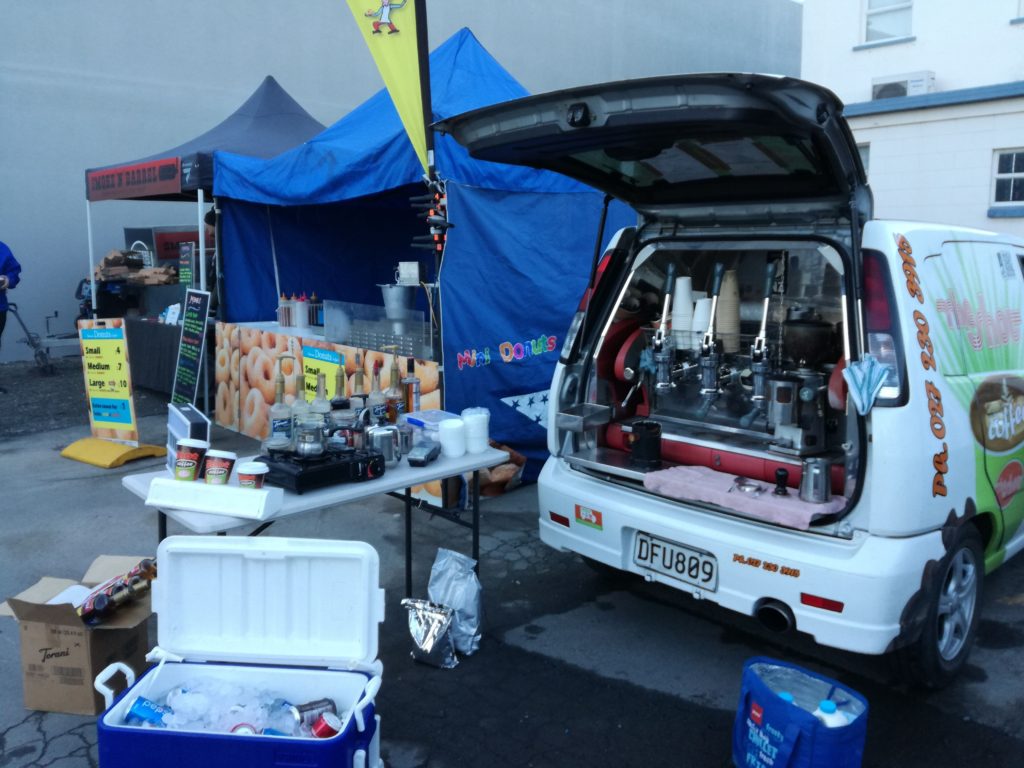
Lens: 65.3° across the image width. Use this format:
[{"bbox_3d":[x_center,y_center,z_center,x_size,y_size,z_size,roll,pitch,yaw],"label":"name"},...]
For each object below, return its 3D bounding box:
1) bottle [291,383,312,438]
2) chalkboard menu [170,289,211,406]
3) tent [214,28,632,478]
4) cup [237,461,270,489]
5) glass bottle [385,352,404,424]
[{"bbox_3d":[-0.816,0.116,3.103,0.079,0.300,0.079,-8,13,-42],"label":"bottle"},{"bbox_3d":[-2.866,-0.252,7.125,0.050,1.170,0.530,8,2,-44],"label":"chalkboard menu"},{"bbox_3d":[-0.327,-1.197,6.608,3.050,3.220,3.100,-8,13,-42],"label":"tent"},{"bbox_3d":[-0.754,0.292,2.312,0.094,0.107,0.094,-2,9,-18],"label":"cup"},{"bbox_3d":[-0.494,0.029,3.393,0.082,0.380,0.082,0,9,0],"label":"glass bottle"}]

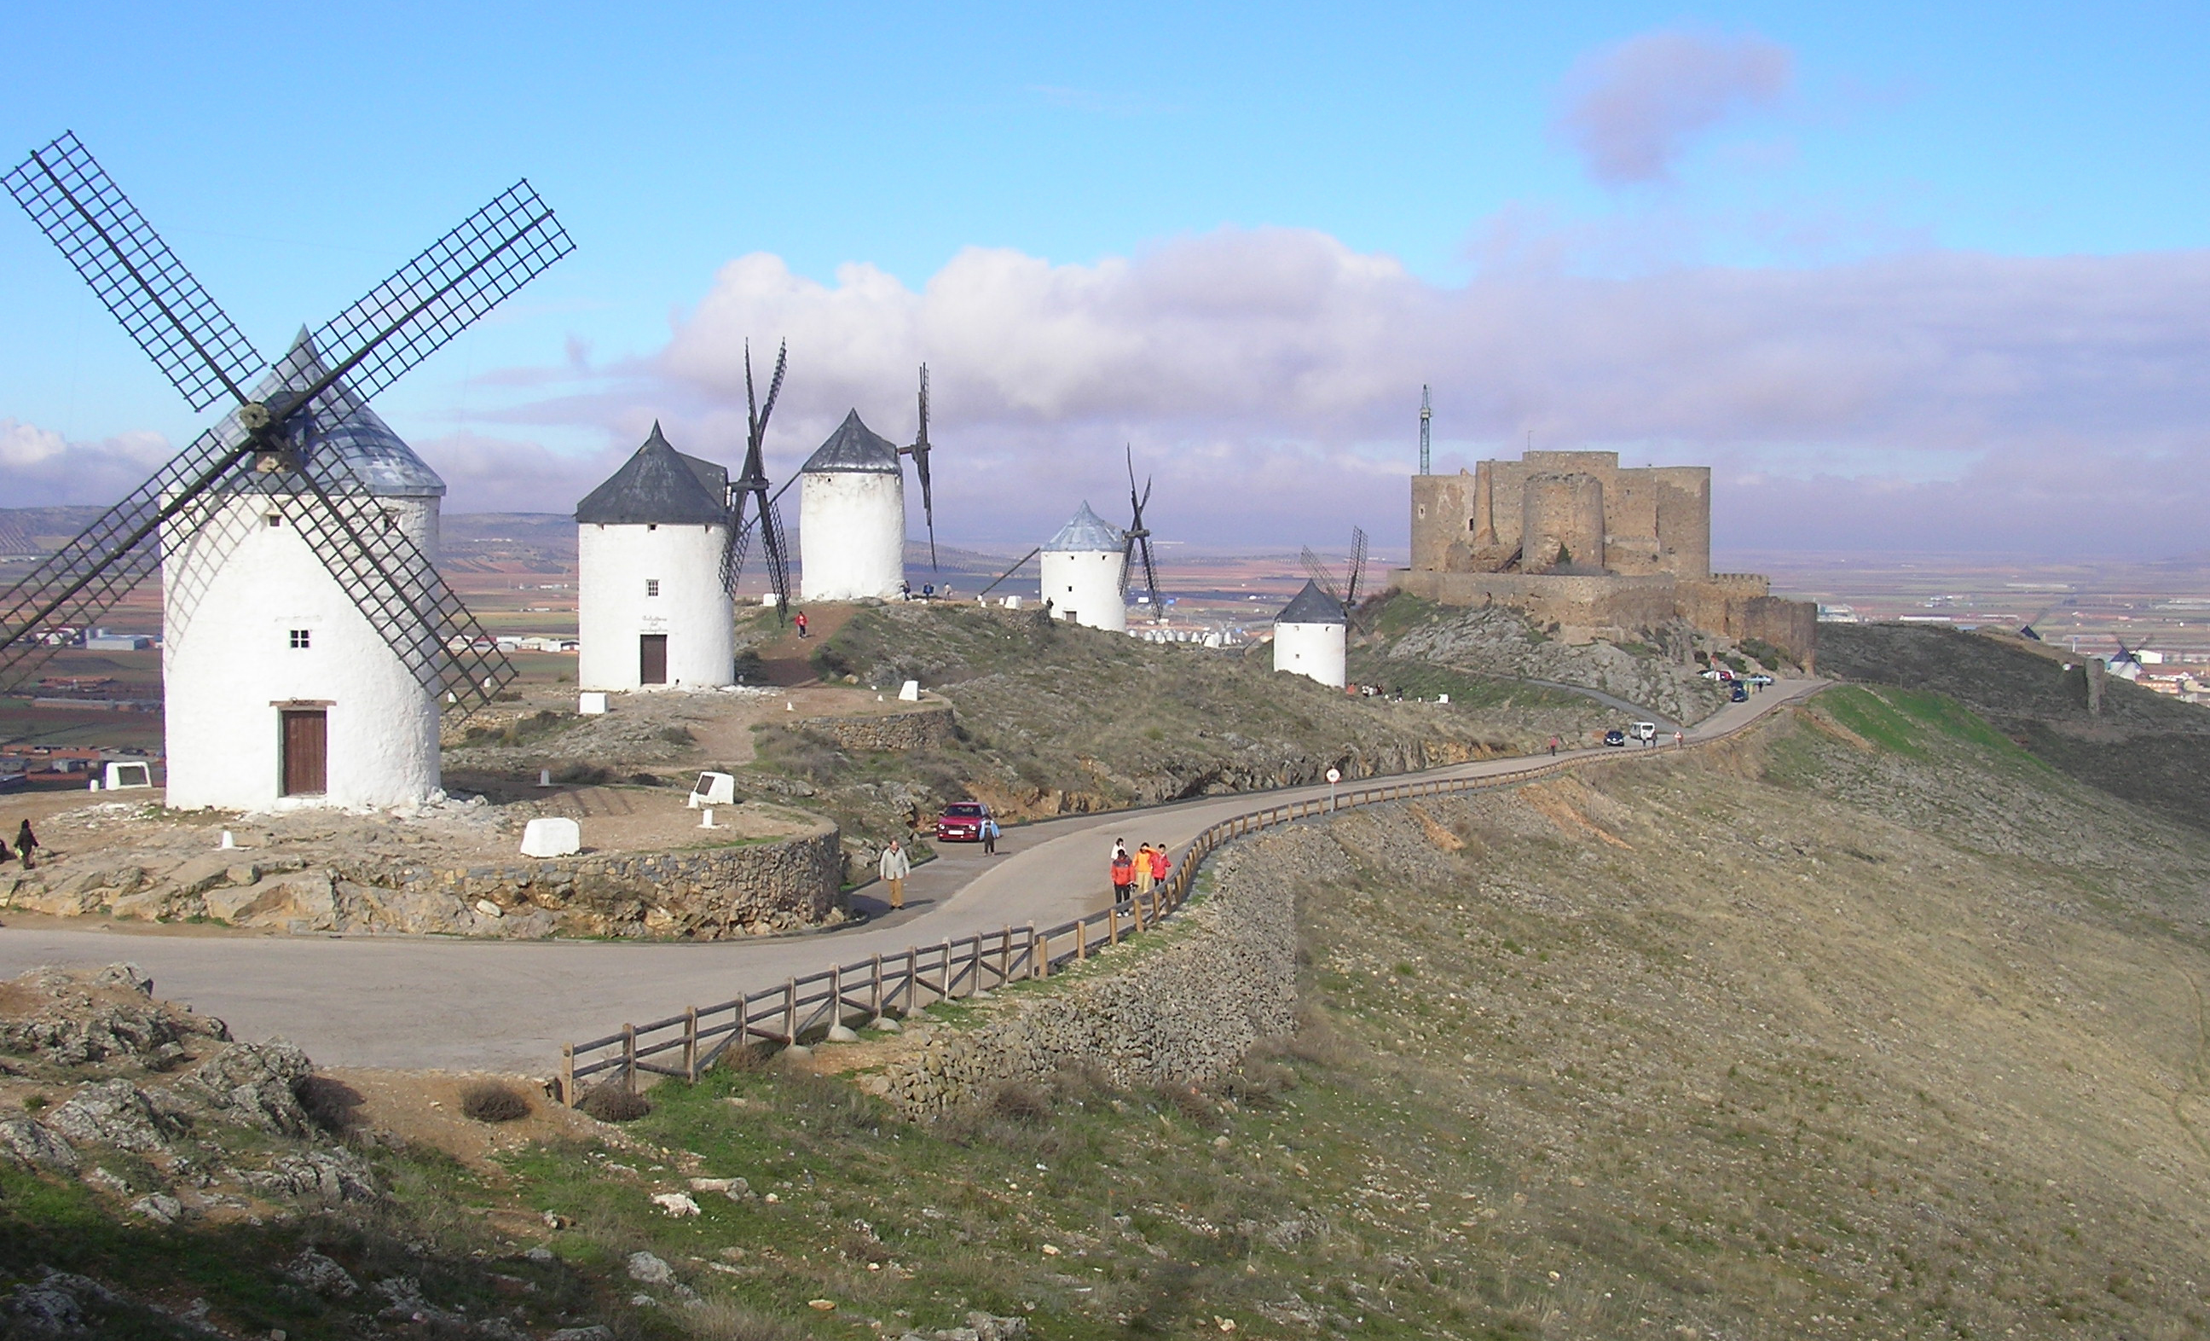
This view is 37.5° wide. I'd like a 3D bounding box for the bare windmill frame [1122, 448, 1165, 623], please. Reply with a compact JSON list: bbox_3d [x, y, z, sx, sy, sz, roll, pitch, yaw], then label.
[{"bbox_3d":[2.850,-10.407,250.000,1.900,13.700,14.300,0,2,12],"label":"bare windmill frame"}]

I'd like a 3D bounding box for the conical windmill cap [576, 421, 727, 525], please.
[{"bbox_3d":[-19.446,-8.568,140.500,6.800,4.350,6.800,0,2,0],"label":"conical windmill cap"}]

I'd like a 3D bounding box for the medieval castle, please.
[{"bbox_3d":[59.205,-13.031,387.000,50.500,26.000,45.000,0,2,9],"label":"medieval castle"}]

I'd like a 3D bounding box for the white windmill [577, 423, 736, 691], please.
[{"bbox_3d":[-19.334,-4.955,140.500,6.900,11.500,6.900,0,2,-5],"label":"white windmill"}]

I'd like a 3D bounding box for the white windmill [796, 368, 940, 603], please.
[{"bbox_3d":[-15.256,-11.971,210.000,9.200,15.100,12.000,0,2,-3],"label":"white windmill"}]

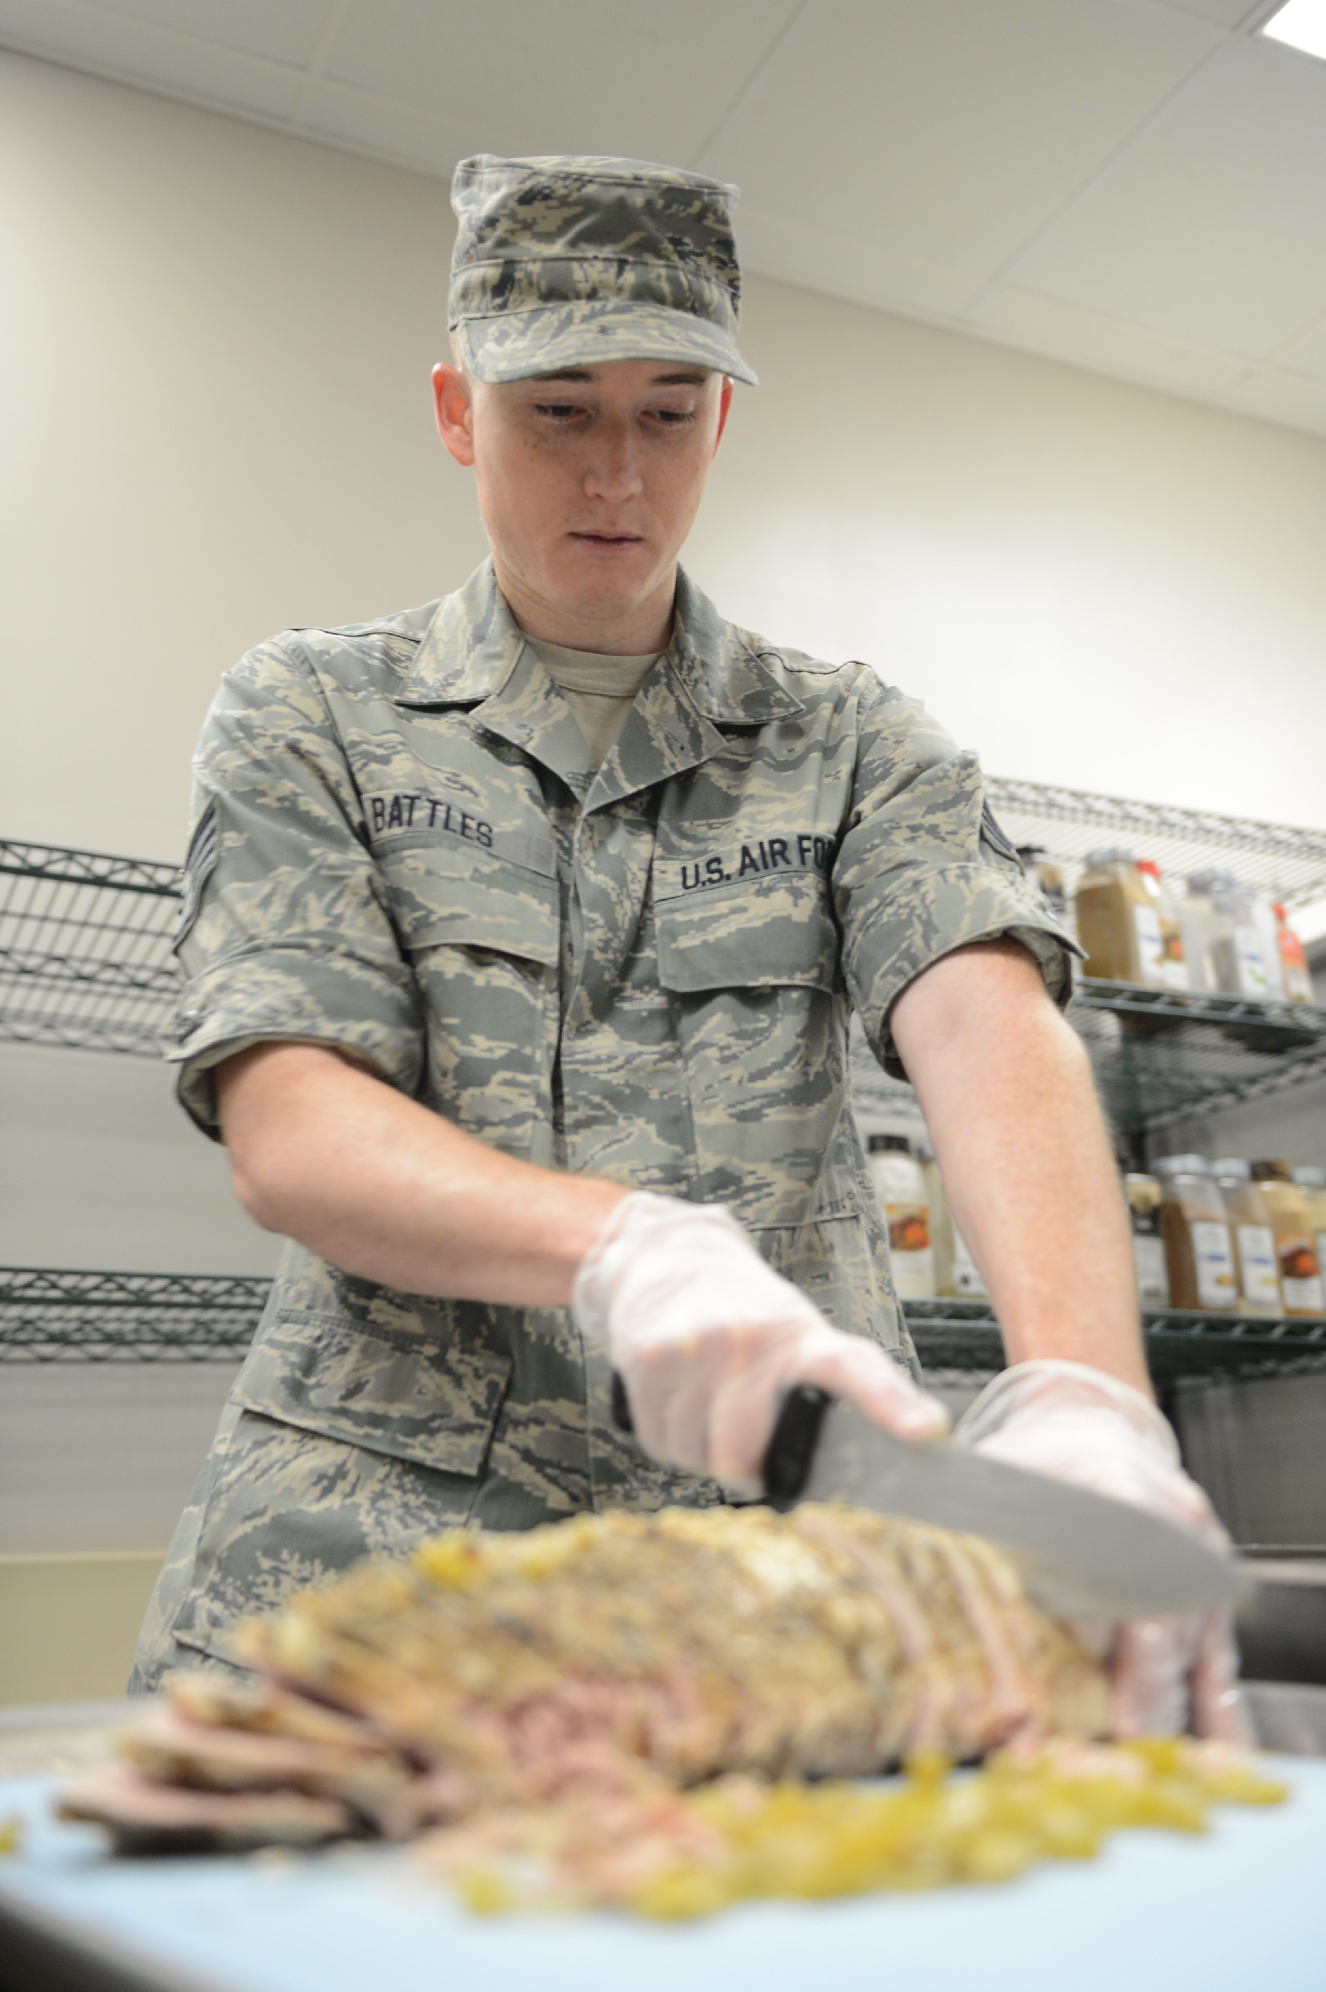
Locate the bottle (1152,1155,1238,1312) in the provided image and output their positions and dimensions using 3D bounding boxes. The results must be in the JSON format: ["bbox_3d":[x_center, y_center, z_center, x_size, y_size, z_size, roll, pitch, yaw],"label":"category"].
[{"bbox_3d":[0.637,0.293,2.348,0.071,0.202,0.090,6,-19,-25],"label":"bottle"}]

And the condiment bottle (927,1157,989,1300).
[{"bbox_3d":[0.326,0.263,2.197,0.070,0.197,0.088,6,-19,-25],"label":"condiment bottle"}]

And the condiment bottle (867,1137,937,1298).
[{"bbox_3d":[0.252,0.250,2.152,0.064,0.200,0.071,6,-19,-25],"label":"condiment bottle"}]

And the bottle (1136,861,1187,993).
[{"bbox_3d":[0.612,-0.086,2.450,0.066,0.196,0.075,6,-19,-25],"label":"bottle"}]

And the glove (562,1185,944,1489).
[{"bbox_3d":[0.045,0.174,0.930,0.195,0.120,0.115,29,-2,13],"label":"glove"}]

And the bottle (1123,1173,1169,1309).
[{"bbox_3d":[0.547,0.286,2.295,0.062,0.192,0.075,6,-19,-25],"label":"bottle"}]

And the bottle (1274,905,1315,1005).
[{"bbox_3d":[0.839,-0.041,2.644,0.062,0.187,0.062,9,-20,-31],"label":"bottle"}]

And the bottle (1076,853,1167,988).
[{"bbox_3d":[0.586,-0.090,2.487,0.076,0.203,0.076,-17,-23,39],"label":"bottle"}]

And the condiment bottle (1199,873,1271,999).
[{"bbox_3d":[0.745,-0.073,2.549,0.067,0.198,0.067,9,-20,-31],"label":"condiment bottle"}]

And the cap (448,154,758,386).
[{"bbox_3d":[-0.036,-0.423,1.116,0.173,0.118,0.250,-1,26,-12],"label":"cap"}]

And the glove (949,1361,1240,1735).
[{"bbox_3d":[0.210,0.266,0.930,0.115,0.185,0.130,13,-23,-39],"label":"glove"}]

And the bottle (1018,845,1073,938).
[{"bbox_3d":[0.465,-0.098,2.441,0.065,0.198,0.065,14,-24,-42],"label":"bottle"}]

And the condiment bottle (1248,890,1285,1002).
[{"bbox_3d":[0.790,-0.053,2.609,0.062,0.193,0.062,10,-21,-34],"label":"condiment bottle"}]

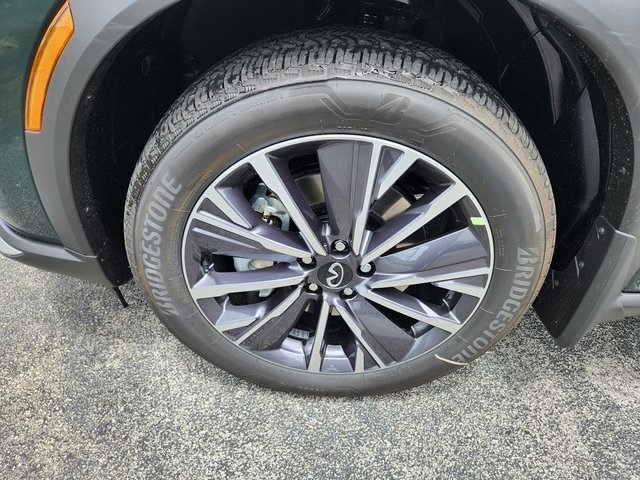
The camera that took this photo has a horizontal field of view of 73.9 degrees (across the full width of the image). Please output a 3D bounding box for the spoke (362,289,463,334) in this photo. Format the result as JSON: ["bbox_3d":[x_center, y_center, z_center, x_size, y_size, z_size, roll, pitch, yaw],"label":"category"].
[{"bbox_3d":[0.176,0.119,0.806,0.199,0.035,0.042,25,35,-12],"label":"spoke"}]

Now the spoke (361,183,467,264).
[{"bbox_3d":[0.141,-0.030,0.699,0.206,0.029,0.042,-37,25,28],"label":"spoke"}]

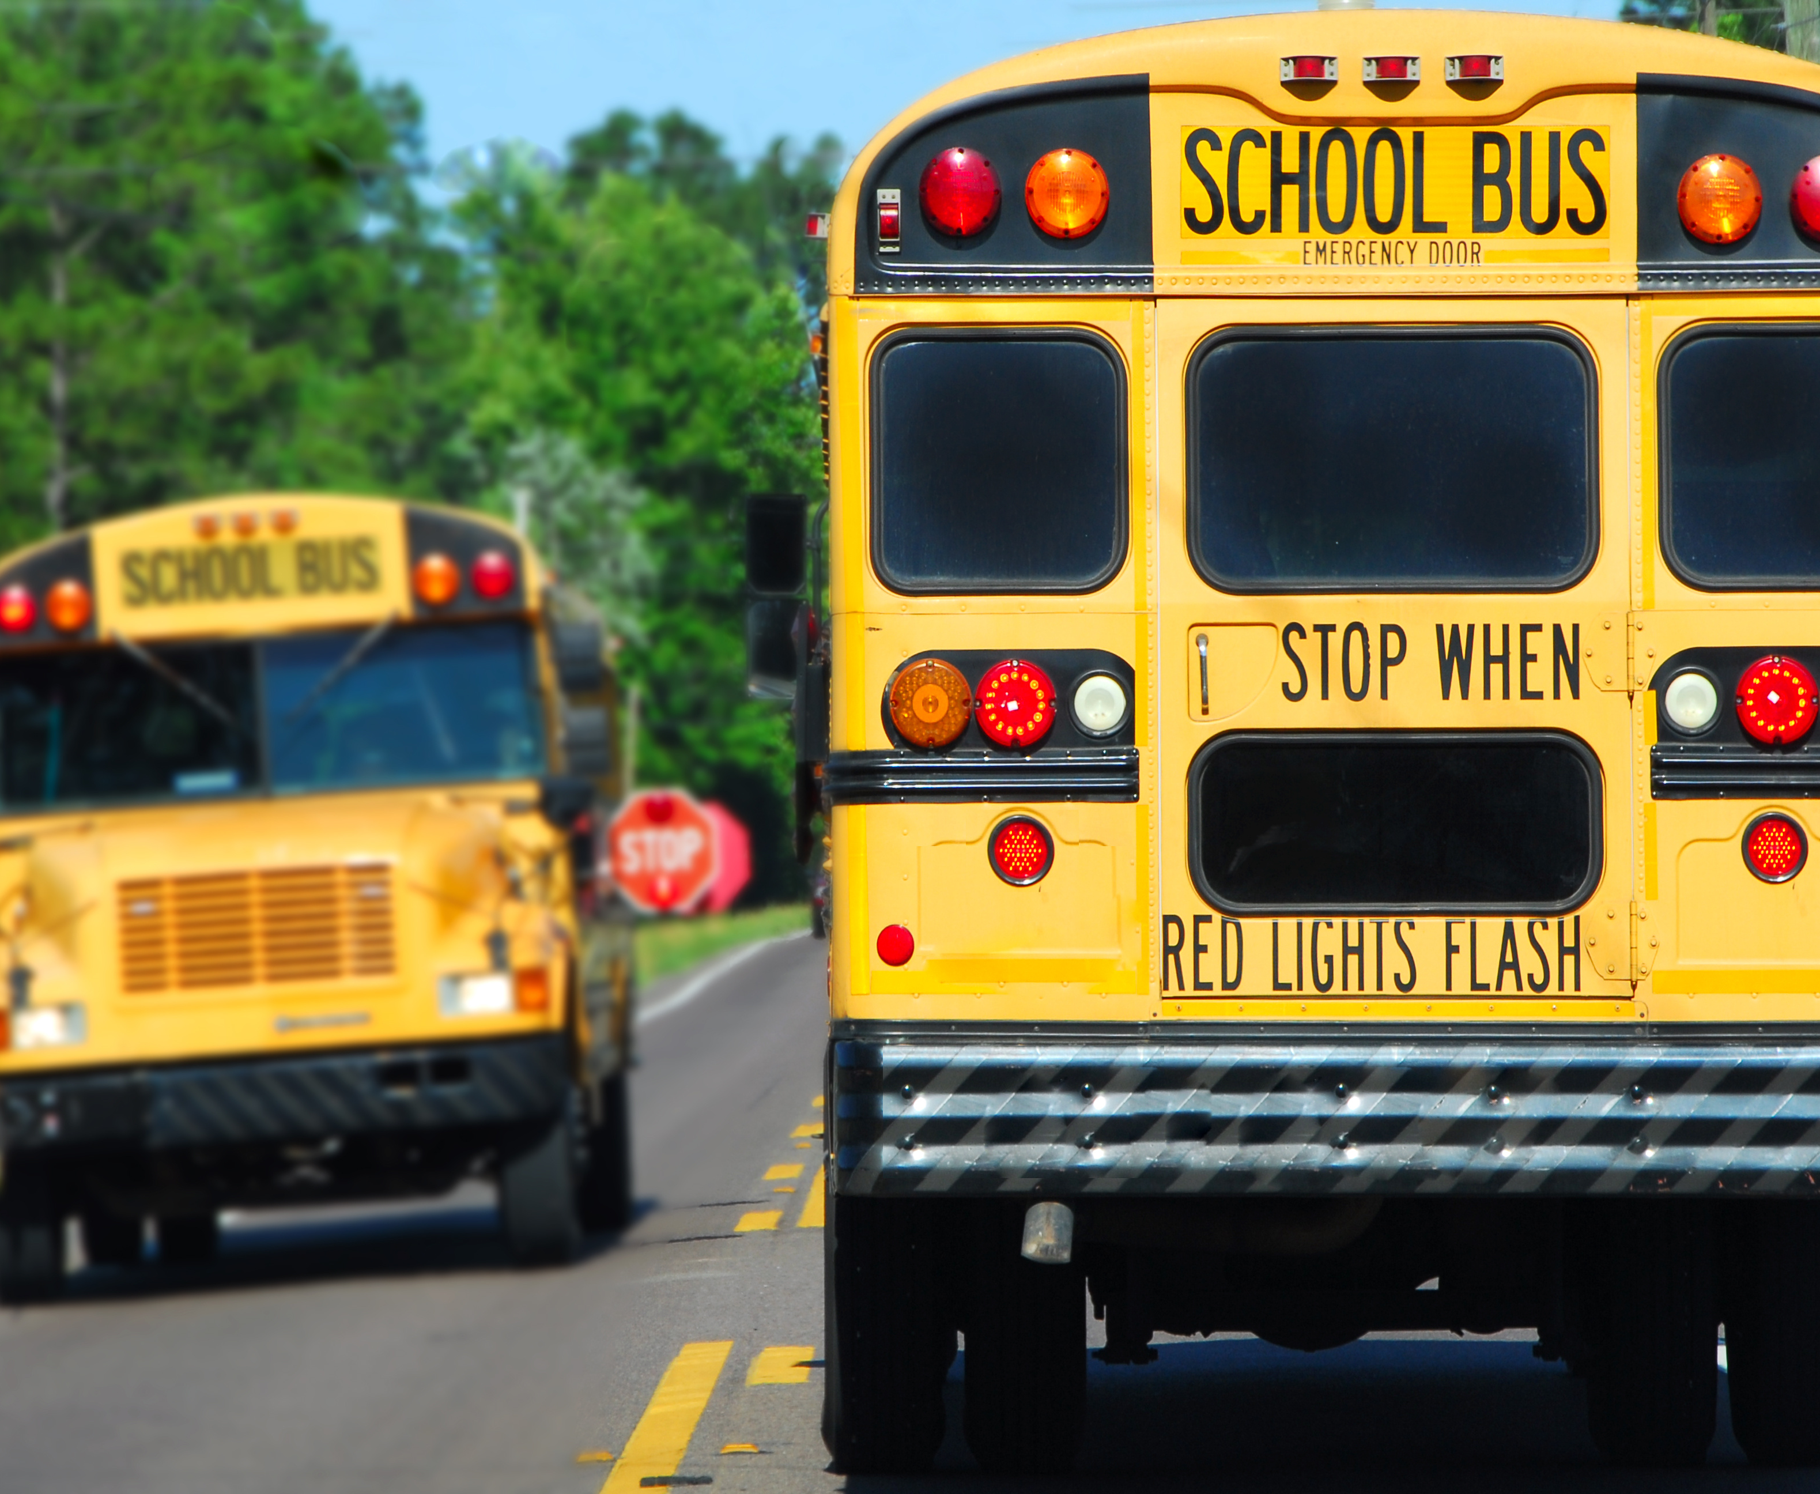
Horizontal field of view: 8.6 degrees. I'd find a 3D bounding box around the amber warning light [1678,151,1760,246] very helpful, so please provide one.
[{"bbox_3d":[1.711,-1.157,25.565,0.178,0.193,0.070,-1,-1,0],"label":"amber warning light"}]

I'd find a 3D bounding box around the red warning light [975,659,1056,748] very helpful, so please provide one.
[{"bbox_3d":[0.224,-0.094,25.680,0.170,0.189,0.060,0,-1,0],"label":"red warning light"}]

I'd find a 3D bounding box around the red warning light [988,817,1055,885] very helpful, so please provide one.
[{"bbox_3d":[0.237,0.219,25.700,0.137,0.146,0.050,0,-1,0],"label":"red warning light"}]

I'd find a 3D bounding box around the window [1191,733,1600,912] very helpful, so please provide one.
[{"bbox_3d":[1.030,0.163,25.600,0.876,0.385,0.040,-1,-1,0],"label":"window"}]

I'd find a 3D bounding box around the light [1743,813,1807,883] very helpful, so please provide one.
[{"bbox_3d":[1.830,0.214,25.590,0.141,0.155,0.040,-1,-1,0],"label":"light"}]

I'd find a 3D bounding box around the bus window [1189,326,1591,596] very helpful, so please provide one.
[{"bbox_3d":[1.023,-0.606,25.600,0.872,0.566,0.040,-1,-1,0],"label":"bus window"}]

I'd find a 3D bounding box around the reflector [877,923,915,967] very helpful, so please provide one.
[{"bbox_3d":[-0.030,0.420,25.700,0.080,0.092,0.020,0,-1,0],"label":"reflector"}]

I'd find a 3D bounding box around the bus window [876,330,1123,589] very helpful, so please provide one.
[{"bbox_3d":[0.189,-0.604,25.600,0.544,0.566,0.040,-1,-1,0],"label":"bus window"}]

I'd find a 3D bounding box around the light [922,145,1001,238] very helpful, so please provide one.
[{"bbox_3d":[0.108,-1.171,25.565,0.175,0.191,0.070,-1,-1,0],"label":"light"}]

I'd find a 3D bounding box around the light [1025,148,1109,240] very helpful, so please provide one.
[{"bbox_3d":[0.332,-1.168,25.565,0.179,0.193,0.070,-1,-1,0],"label":"light"}]

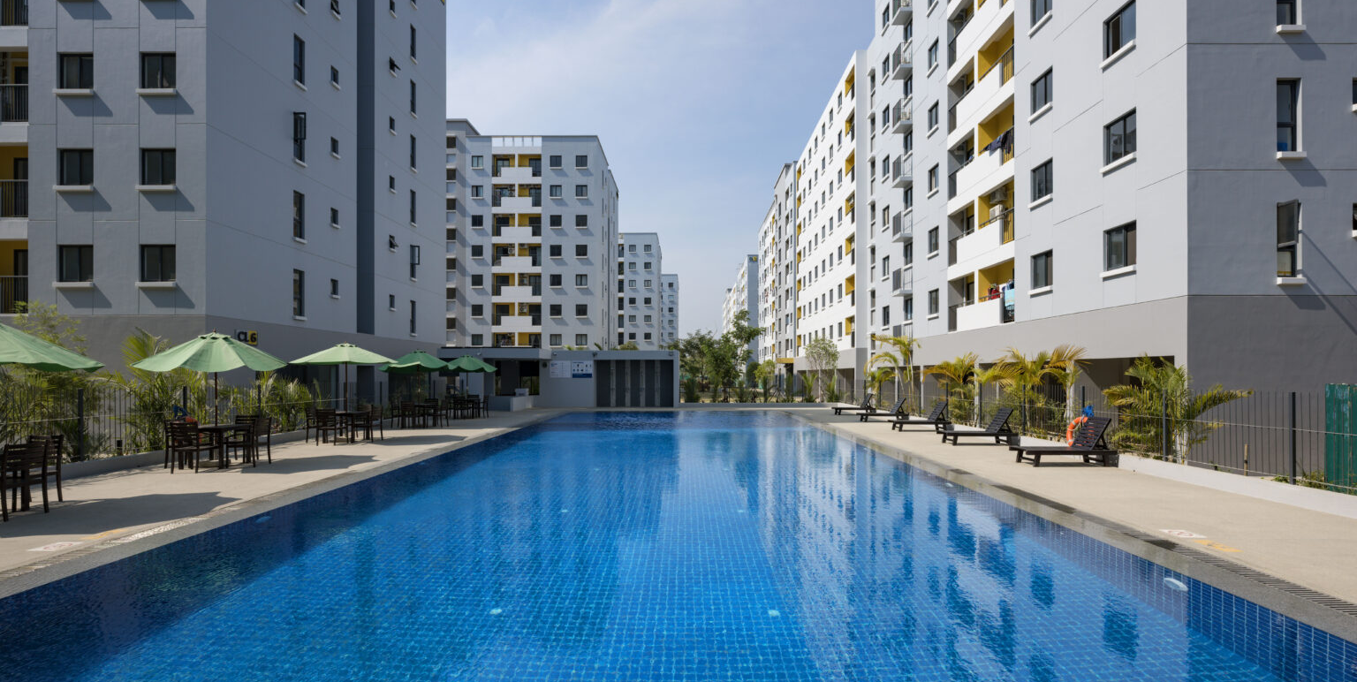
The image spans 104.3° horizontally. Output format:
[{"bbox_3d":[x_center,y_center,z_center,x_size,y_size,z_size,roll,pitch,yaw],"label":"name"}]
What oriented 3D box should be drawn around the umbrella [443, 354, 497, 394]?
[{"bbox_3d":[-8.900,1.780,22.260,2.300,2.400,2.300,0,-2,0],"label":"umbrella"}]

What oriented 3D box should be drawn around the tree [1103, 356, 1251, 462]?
[{"bbox_3d":[9.469,1.360,10.100,2.250,2.150,2.000,0,-2,1],"label":"tree"}]

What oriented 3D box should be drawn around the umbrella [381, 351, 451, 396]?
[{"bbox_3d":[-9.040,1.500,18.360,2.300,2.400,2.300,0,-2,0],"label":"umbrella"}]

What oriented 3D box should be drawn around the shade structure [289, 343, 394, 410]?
[{"bbox_3d":[-9.081,1.379,14.300,2.500,2.600,2.500,0,-2,1],"label":"shade structure"}]

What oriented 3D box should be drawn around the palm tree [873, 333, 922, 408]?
[{"bbox_3d":[9.044,1.408,21.900,1.950,3.400,1.800,0,-2,1],"label":"palm tree"}]

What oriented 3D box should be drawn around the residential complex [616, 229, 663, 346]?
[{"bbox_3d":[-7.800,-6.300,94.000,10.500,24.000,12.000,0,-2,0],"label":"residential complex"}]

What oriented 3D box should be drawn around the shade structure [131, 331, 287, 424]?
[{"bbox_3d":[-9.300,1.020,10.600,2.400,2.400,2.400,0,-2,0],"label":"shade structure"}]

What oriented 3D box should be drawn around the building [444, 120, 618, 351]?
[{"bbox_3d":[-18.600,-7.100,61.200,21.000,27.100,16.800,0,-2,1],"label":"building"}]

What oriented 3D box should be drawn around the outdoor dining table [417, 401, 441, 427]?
[{"bbox_3d":[-8.821,2.564,18.100,0.880,0.770,0.880,0,-2,1],"label":"outdoor dining table"}]

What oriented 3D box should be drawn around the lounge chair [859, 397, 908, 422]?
[{"bbox_3d":[7.950,2.640,20.400,1.850,0.900,0.650,0,-2,0],"label":"lounge chair"}]

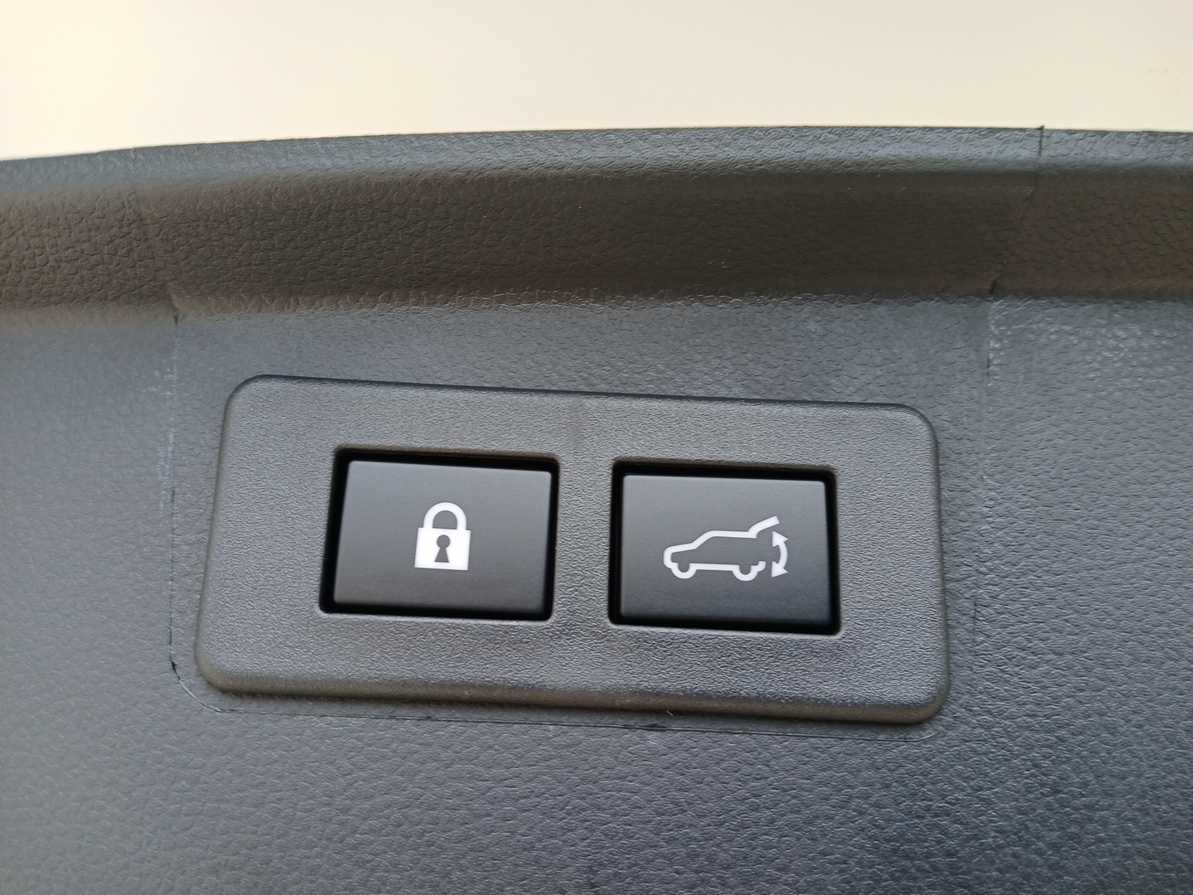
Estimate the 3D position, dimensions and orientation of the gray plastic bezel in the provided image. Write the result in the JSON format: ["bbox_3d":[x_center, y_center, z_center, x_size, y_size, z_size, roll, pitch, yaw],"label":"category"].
[{"bbox_3d":[-0.002,0.012,0.113,0.090,0.039,0.007,3,-13,-2],"label":"gray plastic bezel"}]

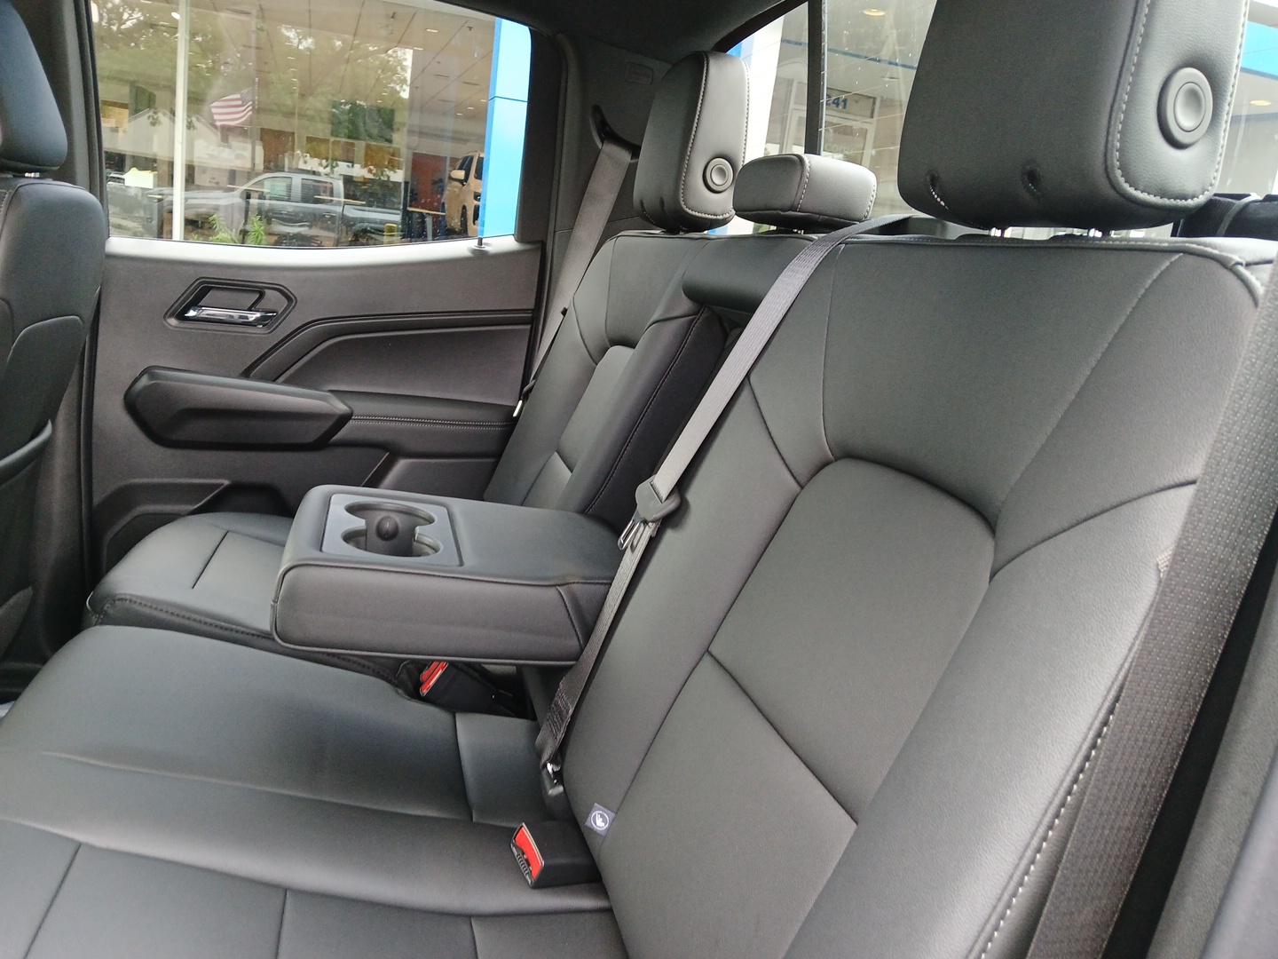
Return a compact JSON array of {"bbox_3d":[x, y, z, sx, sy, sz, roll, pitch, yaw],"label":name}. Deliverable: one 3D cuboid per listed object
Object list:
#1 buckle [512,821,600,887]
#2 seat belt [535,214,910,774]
[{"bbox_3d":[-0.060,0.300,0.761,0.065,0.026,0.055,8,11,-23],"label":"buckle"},{"bbox_3d":[0.052,0.025,0.818,0.100,0.572,0.090,22,10,-20],"label":"seat belt"}]

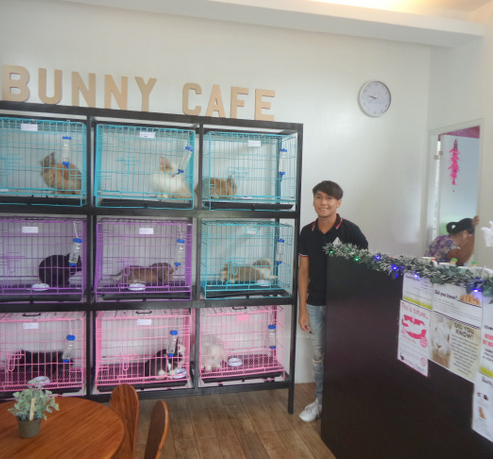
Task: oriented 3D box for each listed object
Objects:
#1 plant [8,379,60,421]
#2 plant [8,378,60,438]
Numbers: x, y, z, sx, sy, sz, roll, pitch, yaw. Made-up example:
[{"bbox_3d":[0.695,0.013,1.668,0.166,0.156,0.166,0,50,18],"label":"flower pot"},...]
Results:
[{"bbox_3d":[-0.700,0.571,1.397,0.157,0.152,0.150,1,4,-12],"label":"plant"},{"bbox_3d":[-0.700,0.580,1.397,0.157,0.170,0.150,1,4,-12],"label":"plant"}]

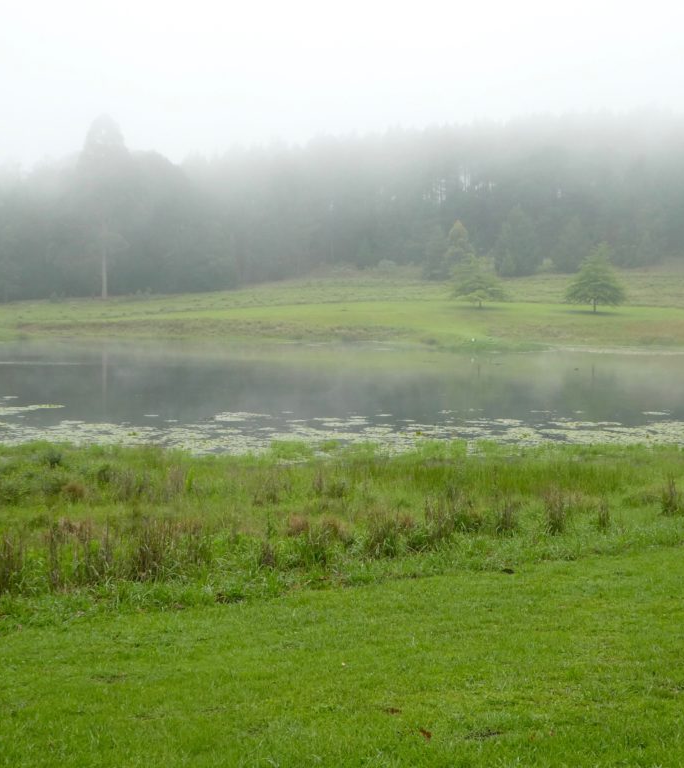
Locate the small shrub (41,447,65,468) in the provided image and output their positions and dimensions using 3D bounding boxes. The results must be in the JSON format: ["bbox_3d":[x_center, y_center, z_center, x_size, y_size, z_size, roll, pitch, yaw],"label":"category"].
[{"bbox_3d":[-6.361,1.626,26.000,0.527,0.505,0.527,0,3,0],"label":"small shrub"}]

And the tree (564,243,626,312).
[{"bbox_3d":[35.348,-14.850,165.000,8.645,9.761,8.645,0,3,0],"label":"tree"}]

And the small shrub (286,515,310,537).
[{"bbox_3d":[-0.583,1.860,15.500,0.341,0.301,0.341,0,3,0],"label":"small shrub"}]

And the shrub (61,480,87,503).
[{"bbox_3d":[-4.493,1.807,19.800,0.435,0.385,0.435,0,3,0],"label":"shrub"}]

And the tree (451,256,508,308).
[{"bbox_3d":[19.754,-14.582,170.000,8.333,7.471,8.333,0,3,0],"label":"tree"}]

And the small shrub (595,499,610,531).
[{"bbox_3d":[3.500,1.760,15.900,0.215,0.443,0.215,0,3,0],"label":"small shrub"}]

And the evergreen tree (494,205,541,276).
[{"bbox_3d":[31.263,-25.441,212.000,8.600,12.720,8.600,0,3,0],"label":"evergreen tree"}]

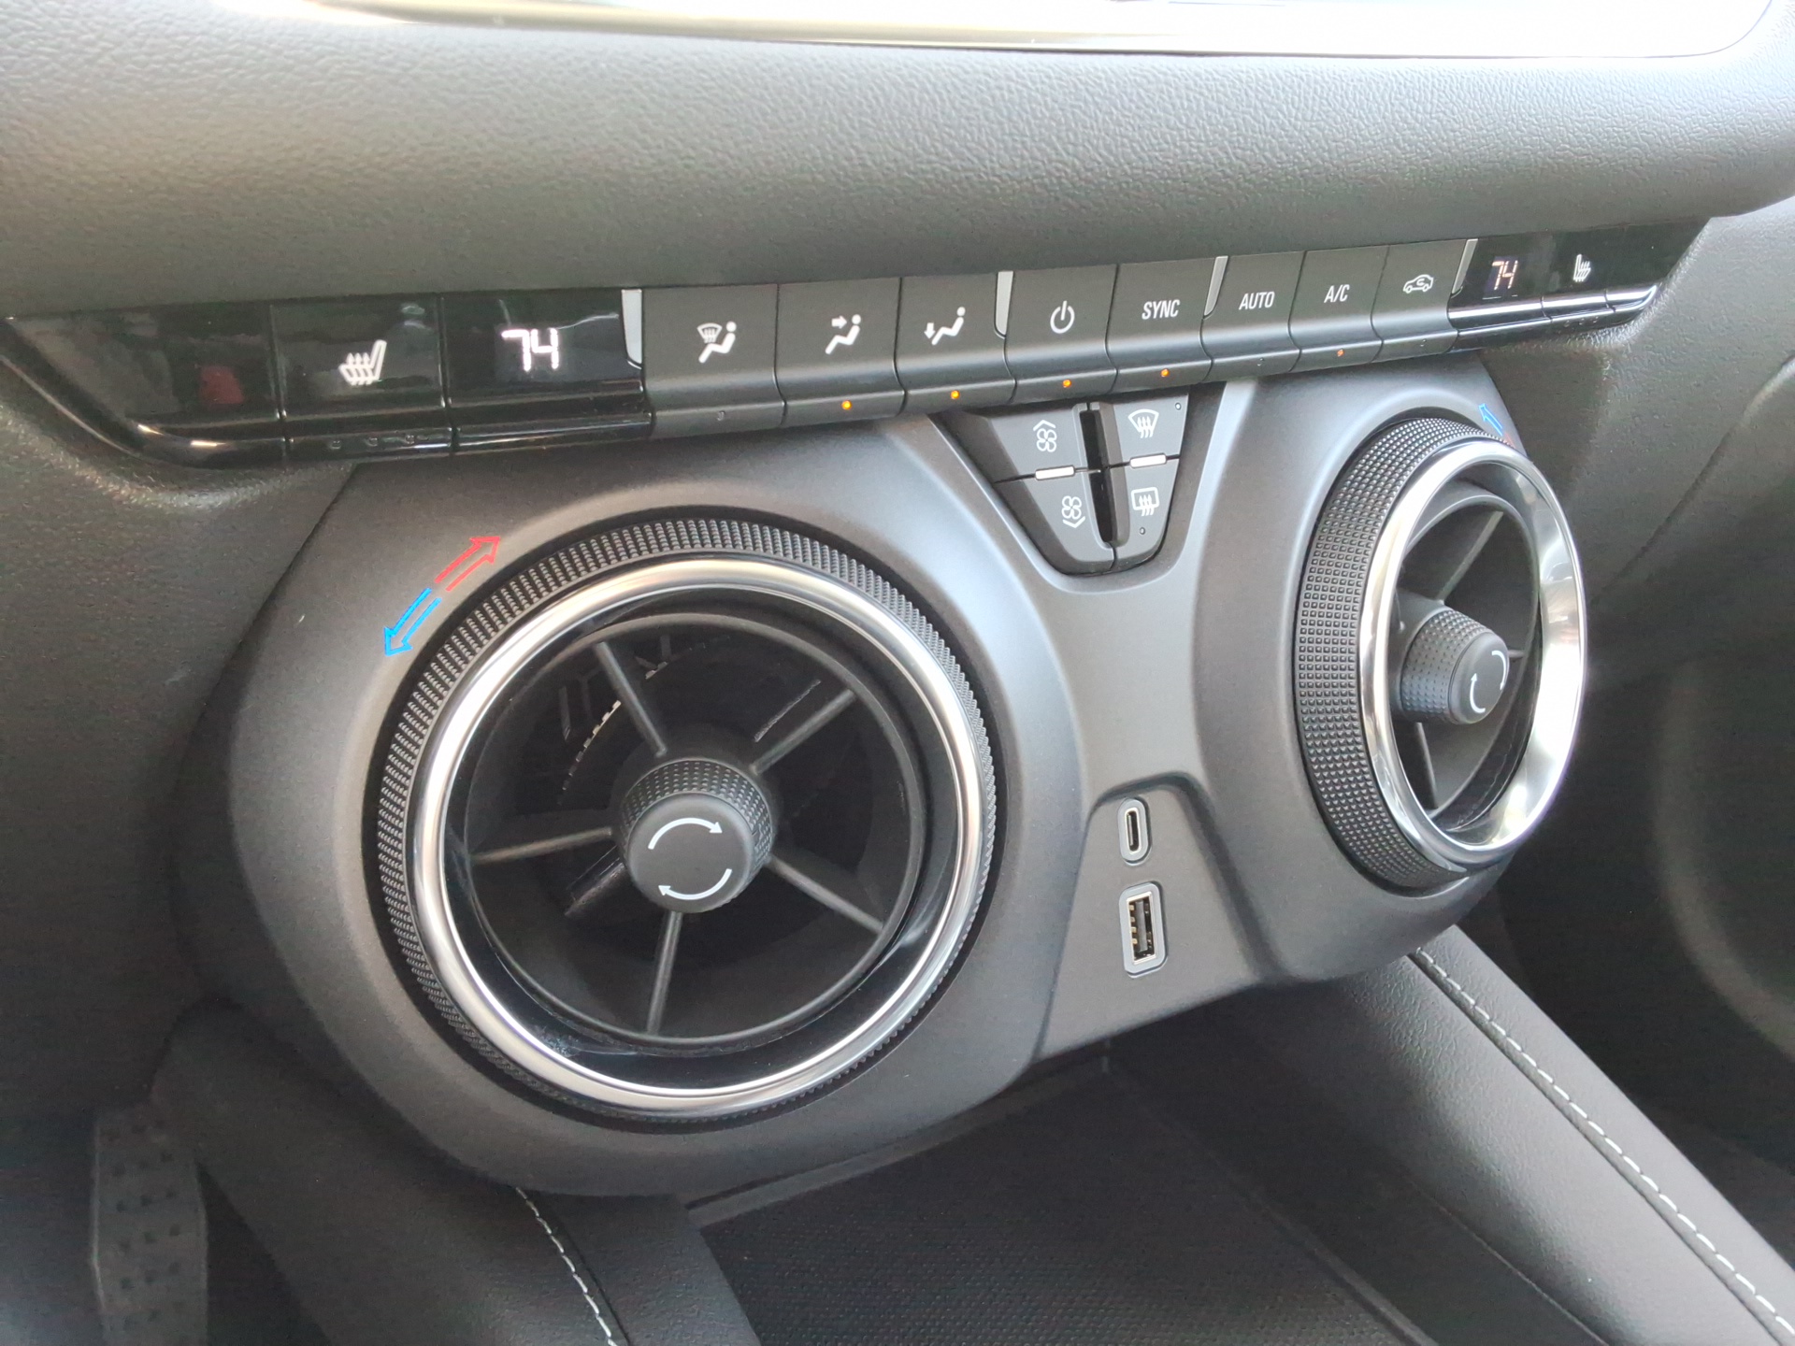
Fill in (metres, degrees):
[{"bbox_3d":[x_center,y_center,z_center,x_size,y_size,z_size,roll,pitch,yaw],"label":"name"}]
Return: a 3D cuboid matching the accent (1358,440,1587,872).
[{"bbox_3d":[0.125,-0.004,0.316,0.091,0.091,0.012,-17,11,-37],"label":"accent"}]

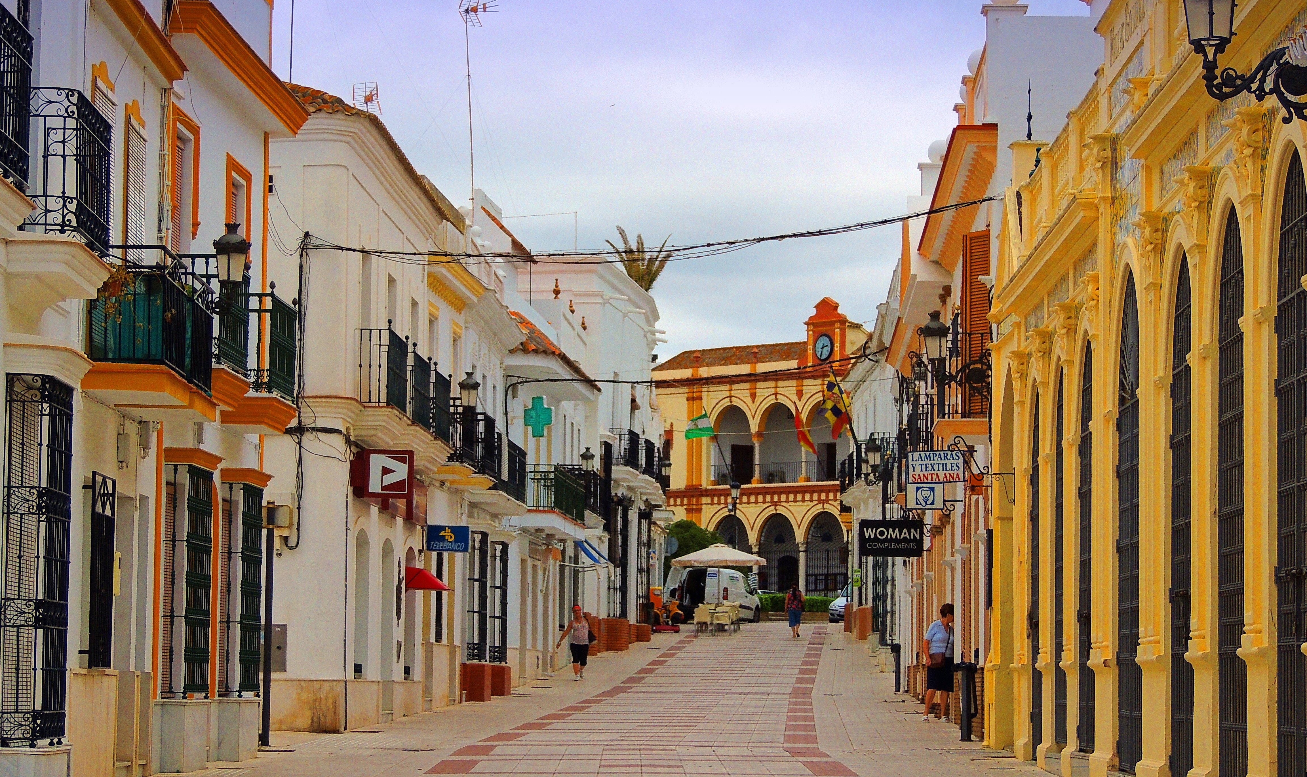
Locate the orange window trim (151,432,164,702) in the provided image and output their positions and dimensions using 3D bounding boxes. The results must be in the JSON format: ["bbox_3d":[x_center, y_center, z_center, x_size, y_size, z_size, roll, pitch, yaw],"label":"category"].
[{"bbox_3d":[-4.546,1.585,36.300,0.070,2.520,0.330,0,-4,2],"label":"orange window trim"}]

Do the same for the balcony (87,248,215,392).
[{"bbox_3d":[-4.132,-0.527,32.797,0.600,0.950,3.610,1,-4,-1],"label":"balcony"}]

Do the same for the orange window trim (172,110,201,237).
[{"bbox_3d":[-4.259,-1.972,36.233,0.070,1.080,1.360,0,-4,3],"label":"orange window trim"}]

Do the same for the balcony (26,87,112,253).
[{"bbox_3d":[-4.038,-1.452,27.046,0.460,0.950,1.700,1,-4,-1],"label":"balcony"}]

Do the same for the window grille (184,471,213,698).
[{"bbox_3d":[-4.156,1.754,35.892,0.100,2.070,1.300,0,-4,3],"label":"window grille"}]

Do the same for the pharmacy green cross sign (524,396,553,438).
[{"bbox_3d":[-2.293,0.573,79.500,0.820,0.820,0.120,-4,-6,45],"label":"pharmacy green cross sign"}]

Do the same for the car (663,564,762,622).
[{"bbox_3d":[2.287,7.031,133.363,1.820,1.820,4.380,-1,-5,16],"label":"car"}]

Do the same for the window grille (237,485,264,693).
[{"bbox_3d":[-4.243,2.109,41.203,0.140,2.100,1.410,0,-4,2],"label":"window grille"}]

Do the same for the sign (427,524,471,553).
[{"bbox_3d":[-3.326,2.450,64.500,0.720,0.460,0.140,1,-4,2],"label":"sign"}]

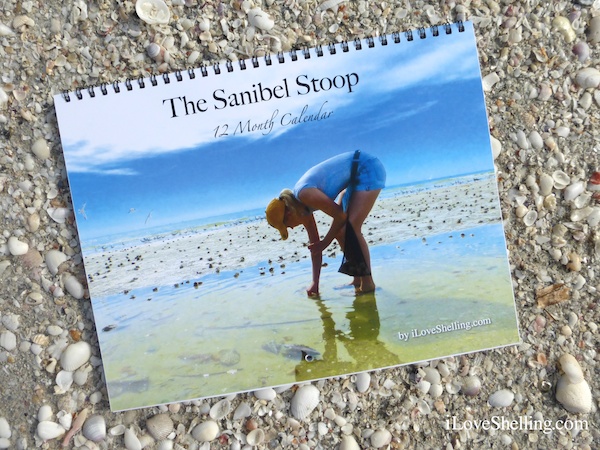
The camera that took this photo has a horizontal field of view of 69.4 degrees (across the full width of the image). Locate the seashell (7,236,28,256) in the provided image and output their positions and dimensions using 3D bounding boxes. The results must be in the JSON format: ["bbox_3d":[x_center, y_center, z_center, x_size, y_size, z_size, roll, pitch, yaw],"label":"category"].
[{"bbox_3d":[-0.192,0.015,0.296,0.014,0.007,0.011,37,92,-1],"label":"seashell"}]

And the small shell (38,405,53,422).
[{"bbox_3d":[-0.176,0.131,0.300,0.009,0.006,0.013,15,92,0],"label":"small shell"}]

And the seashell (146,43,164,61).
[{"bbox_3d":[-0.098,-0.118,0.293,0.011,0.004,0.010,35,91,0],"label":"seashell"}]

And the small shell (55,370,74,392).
[{"bbox_3d":[-0.159,0.106,0.292,0.011,0.005,0.014,12,91,0],"label":"small shell"}]

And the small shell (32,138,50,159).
[{"bbox_3d":[-0.175,-0.052,0.294,0.011,0.006,0.013,-29,91,1],"label":"small shell"}]

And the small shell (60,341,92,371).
[{"bbox_3d":[-0.153,0.090,0.297,0.024,0.010,0.017,-41,91,2],"label":"small shell"}]

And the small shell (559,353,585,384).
[{"bbox_3d":[0.184,0.098,0.294,0.011,0.009,0.020,-30,91,1],"label":"small shell"}]

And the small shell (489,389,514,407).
[{"bbox_3d":[0.138,0.119,0.297,0.018,0.007,0.011,-15,92,1],"label":"small shell"}]

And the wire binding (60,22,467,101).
[{"bbox_3d":[-0.024,-0.108,0.286,0.267,0.008,0.008,-10,92,1],"label":"wire binding"}]

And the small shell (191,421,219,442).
[{"bbox_3d":[-0.063,0.139,0.292,0.017,0.006,0.013,-14,90,1],"label":"small shell"}]

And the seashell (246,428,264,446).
[{"bbox_3d":[-0.030,0.143,0.292,0.009,0.005,0.012,34,91,0],"label":"seashell"}]

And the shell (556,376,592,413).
[{"bbox_3d":[0.184,0.114,0.290,0.023,0.009,0.023,5,91,0],"label":"shell"}]

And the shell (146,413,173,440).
[{"bbox_3d":[-0.094,0.136,0.291,0.017,0.007,0.016,-20,90,1],"label":"shell"}]

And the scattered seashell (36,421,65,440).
[{"bbox_3d":[-0.173,0.142,0.300,0.019,0.007,0.012,6,92,0],"label":"scattered seashell"}]

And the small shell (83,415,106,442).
[{"bbox_3d":[-0.138,0.137,0.291,0.015,0.007,0.017,8,91,0],"label":"small shell"}]

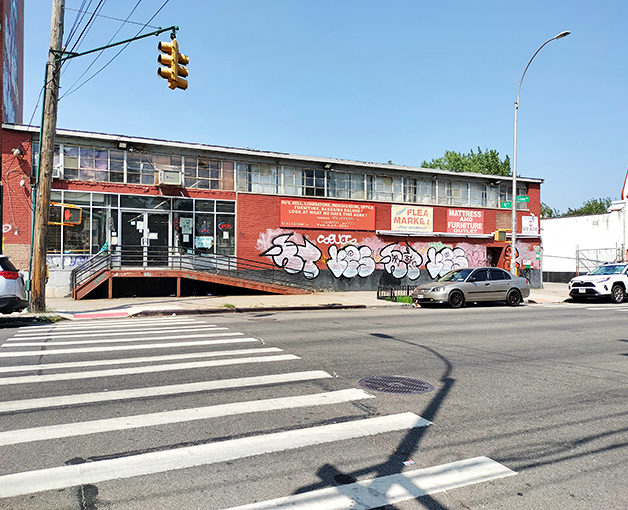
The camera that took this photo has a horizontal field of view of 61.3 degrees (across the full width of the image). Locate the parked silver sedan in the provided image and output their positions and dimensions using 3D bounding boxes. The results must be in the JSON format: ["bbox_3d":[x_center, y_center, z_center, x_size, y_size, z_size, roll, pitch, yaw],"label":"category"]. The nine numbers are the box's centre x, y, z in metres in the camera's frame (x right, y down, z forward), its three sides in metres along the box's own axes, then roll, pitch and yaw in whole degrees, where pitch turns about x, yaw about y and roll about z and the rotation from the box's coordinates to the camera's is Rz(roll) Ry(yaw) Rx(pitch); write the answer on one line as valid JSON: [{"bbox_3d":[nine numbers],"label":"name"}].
[{"bbox_3d":[5.732,1.134,19.330,4.440,1.410,1.730,1,-1,-25],"label":"parked silver sedan"}]

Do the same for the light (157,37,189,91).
[{"bbox_3d":[-3.772,-5.092,14.200,0.780,1.250,0.370,1,-1,-26],"label":"light"}]

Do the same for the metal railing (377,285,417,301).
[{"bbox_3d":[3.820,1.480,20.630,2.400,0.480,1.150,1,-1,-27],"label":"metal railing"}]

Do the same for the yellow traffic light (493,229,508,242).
[{"bbox_3d":[7.647,-0.765,21.700,0.480,0.460,0.230,1,-1,-27],"label":"yellow traffic light"}]

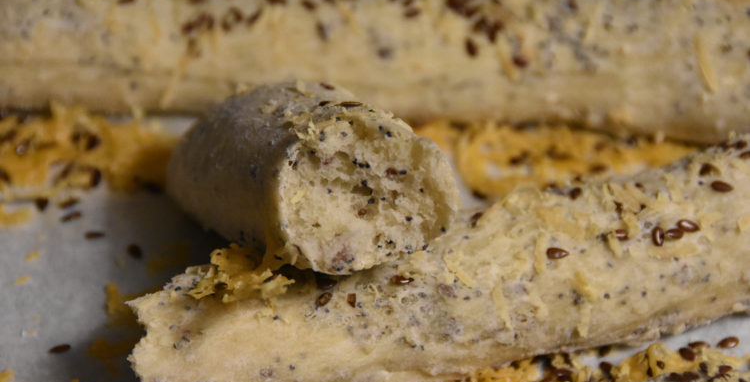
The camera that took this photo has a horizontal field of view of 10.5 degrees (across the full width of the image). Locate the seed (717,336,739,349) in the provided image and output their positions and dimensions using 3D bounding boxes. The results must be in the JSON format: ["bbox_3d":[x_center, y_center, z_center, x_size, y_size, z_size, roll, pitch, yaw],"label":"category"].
[{"bbox_3d":[0.071,0.030,0.815,0.005,0.001,0.003,-22,42,-28],"label":"seed"}]

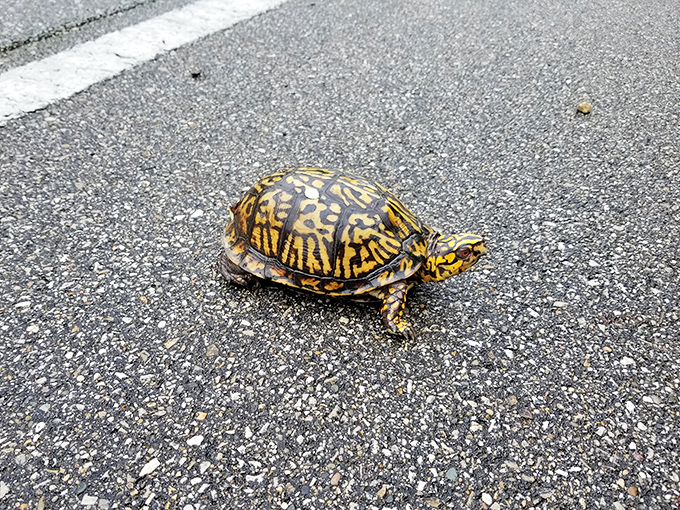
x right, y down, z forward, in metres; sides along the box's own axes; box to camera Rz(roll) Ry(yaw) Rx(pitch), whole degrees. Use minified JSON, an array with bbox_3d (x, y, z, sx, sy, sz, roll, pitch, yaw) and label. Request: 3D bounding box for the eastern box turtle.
[{"bbox_3d":[0.006,-0.015,0.311,0.161,0.065,0.098,10,41,11],"label":"eastern box turtle"}]

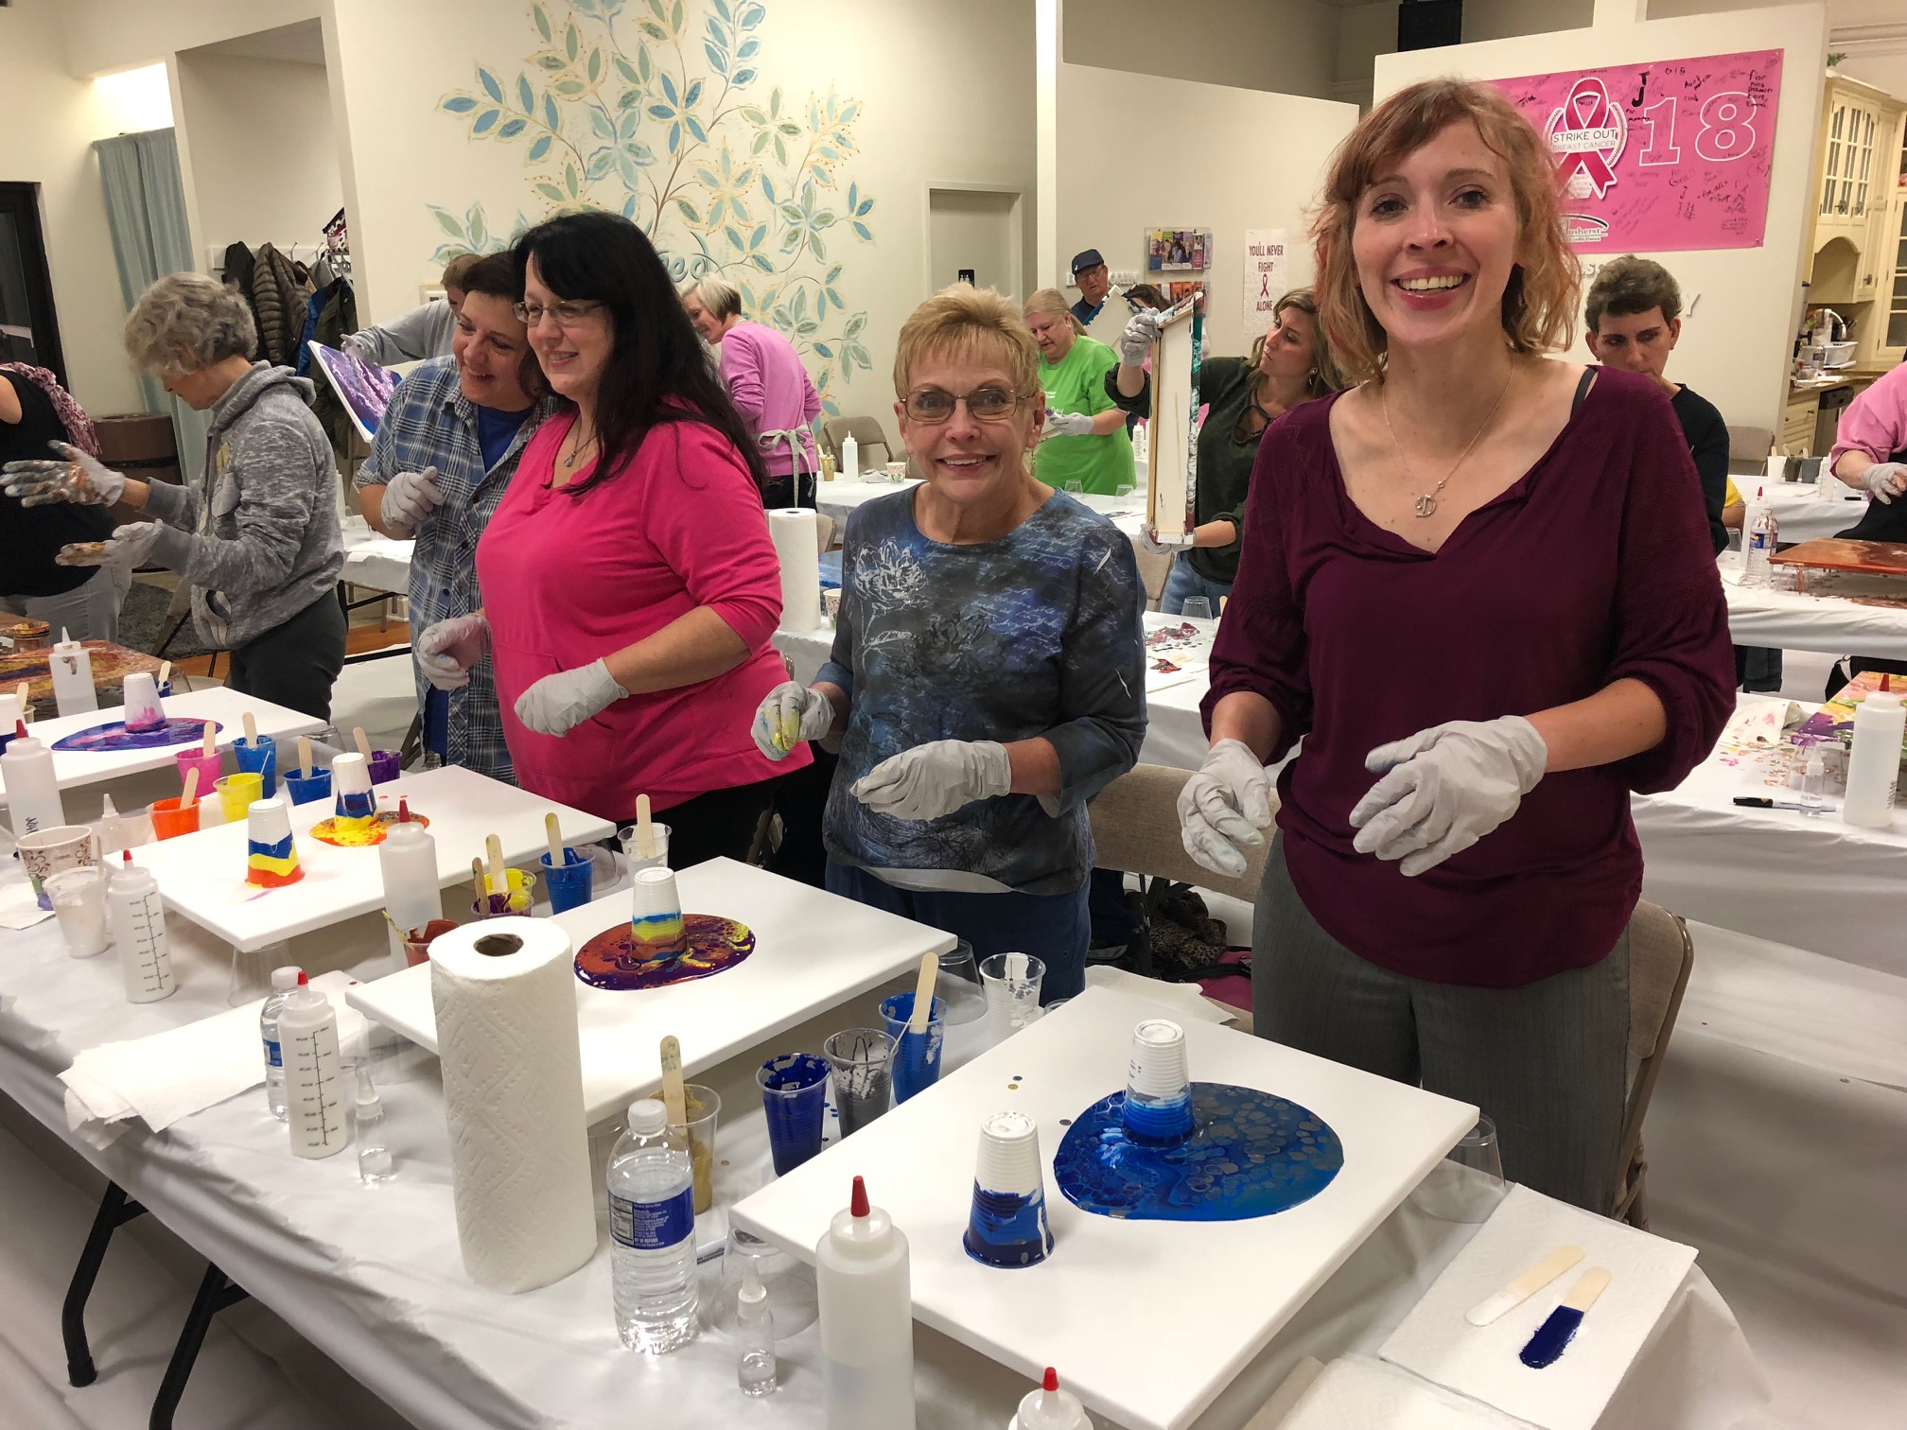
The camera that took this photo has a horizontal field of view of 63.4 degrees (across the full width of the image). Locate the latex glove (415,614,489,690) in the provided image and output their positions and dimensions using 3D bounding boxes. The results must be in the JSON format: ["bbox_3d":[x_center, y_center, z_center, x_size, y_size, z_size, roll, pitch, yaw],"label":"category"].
[{"bbox_3d":[-0.771,-0.097,2.380,0.115,0.112,0.085,-14,20,-39],"label":"latex glove"}]

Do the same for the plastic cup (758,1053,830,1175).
[{"bbox_3d":[-0.144,0.375,1.419,0.070,0.098,0.070,-3,16,-6],"label":"plastic cup"}]

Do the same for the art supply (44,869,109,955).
[{"bbox_3d":[-1.085,0.249,1.923,0.070,0.098,0.070,-10,18,-29],"label":"art supply"}]

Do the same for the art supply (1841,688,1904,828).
[{"bbox_3d":[1.371,0.054,2.287,0.065,0.207,0.065,-1,16,0],"label":"art supply"}]

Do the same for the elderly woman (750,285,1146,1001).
[{"bbox_3d":[0.004,0.254,1.939,0.480,1.530,0.460,5,17,20],"label":"elderly woman"}]

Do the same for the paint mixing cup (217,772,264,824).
[{"bbox_3d":[-1.052,0.148,2.287,0.070,0.098,0.070,-8,17,-24],"label":"paint mixing cup"}]

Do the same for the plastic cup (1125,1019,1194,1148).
[{"bbox_3d":[0.176,0.314,1.322,0.066,0.093,0.066,-1,15,0],"label":"plastic cup"}]

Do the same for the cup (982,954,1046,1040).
[{"bbox_3d":[0.064,0.313,1.652,0.070,0.095,0.070,-1,16,0],"label":"cup"}]

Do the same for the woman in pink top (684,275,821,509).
[{"bbox_3d":[-0.708,-0.829,5.780,0.460,1.580,0.460,-14,20,-39],"label":"woman in pink top"}]

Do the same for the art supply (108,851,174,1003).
[{"bbox_3d":[-0.950,0.244,1.796,0.055,0.181,0.055,-1,15,0],"label":"art supply"}]

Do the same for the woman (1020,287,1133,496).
[{"bbox_3d":[0.477,-0.871,6.037,0.490,1.530,0.400,10,19,36],"label":"woman"}]

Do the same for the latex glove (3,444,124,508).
[{"bbox_3d":[-1.612,-0.435,2.800,0.200,0.115,0.070,-10,18,-29],"label":"latex glove"}]

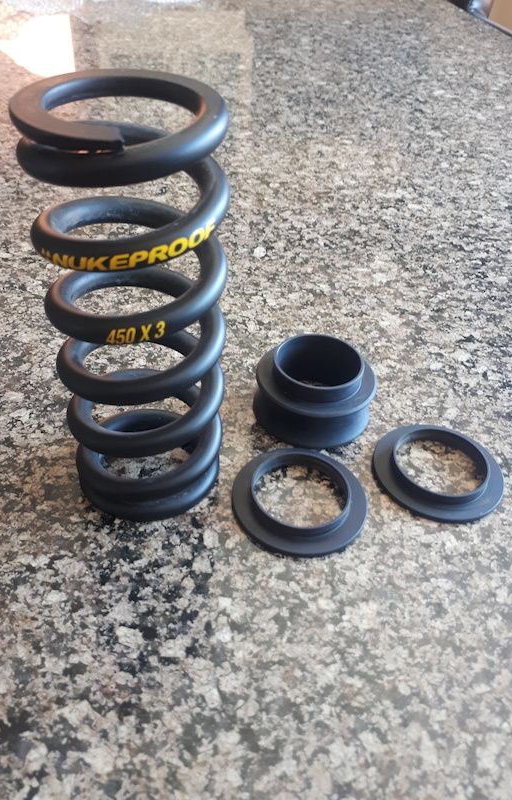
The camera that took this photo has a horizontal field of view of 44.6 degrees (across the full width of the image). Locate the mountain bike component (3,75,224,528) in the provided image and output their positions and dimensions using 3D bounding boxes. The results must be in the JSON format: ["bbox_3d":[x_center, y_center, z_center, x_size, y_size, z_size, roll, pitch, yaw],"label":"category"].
[{"bbox_3d":[-0.040,-0.025,0.218,0.059,0.149,0.059,-3,43,-8],"label":"mountain bike component"}]

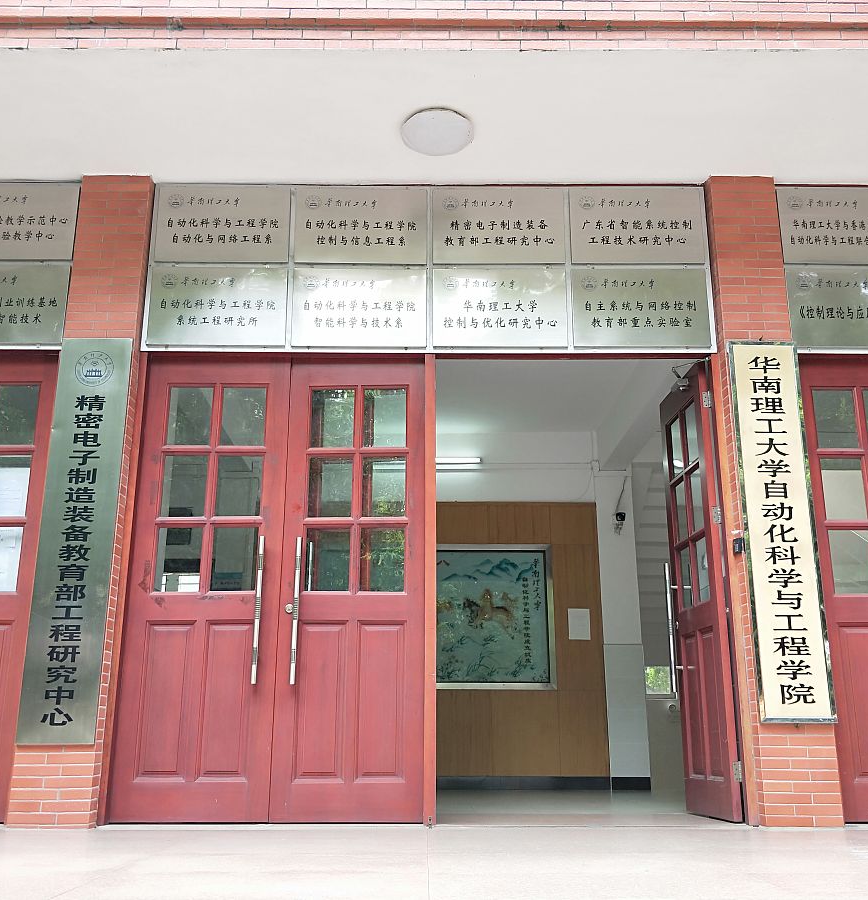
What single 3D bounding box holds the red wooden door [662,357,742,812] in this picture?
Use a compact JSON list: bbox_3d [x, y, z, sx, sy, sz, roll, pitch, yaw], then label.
[{"bbox_3d":[1.571,0.817,5.179,0.050,2.547,0.780,0,-15,-1],"label":"red wooden door"}]

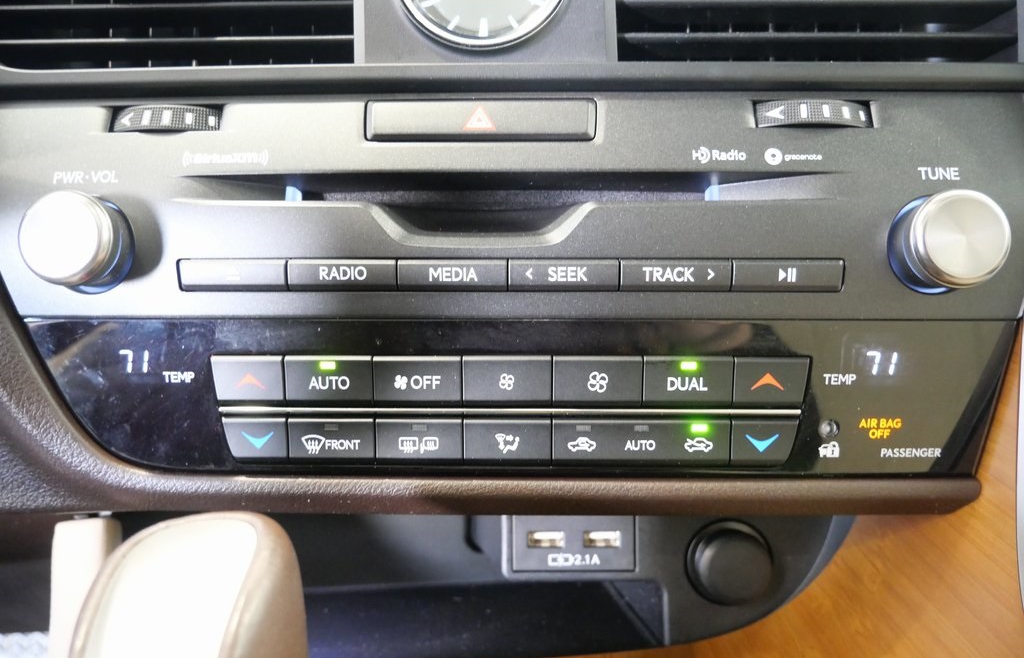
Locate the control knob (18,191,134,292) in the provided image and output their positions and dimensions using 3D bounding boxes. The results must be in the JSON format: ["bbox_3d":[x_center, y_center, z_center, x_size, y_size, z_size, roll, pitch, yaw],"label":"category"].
[{"bbox_3d":[-0.129,-0.026,0.227,0.029,0.029,0.016,0,-2,1],"label":"control knob"}]

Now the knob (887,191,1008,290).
[{"bbox_3d":[0.128,-0.025,0.223,0.029,0.029,0.016,0,-2,1],"label":"knob"}]

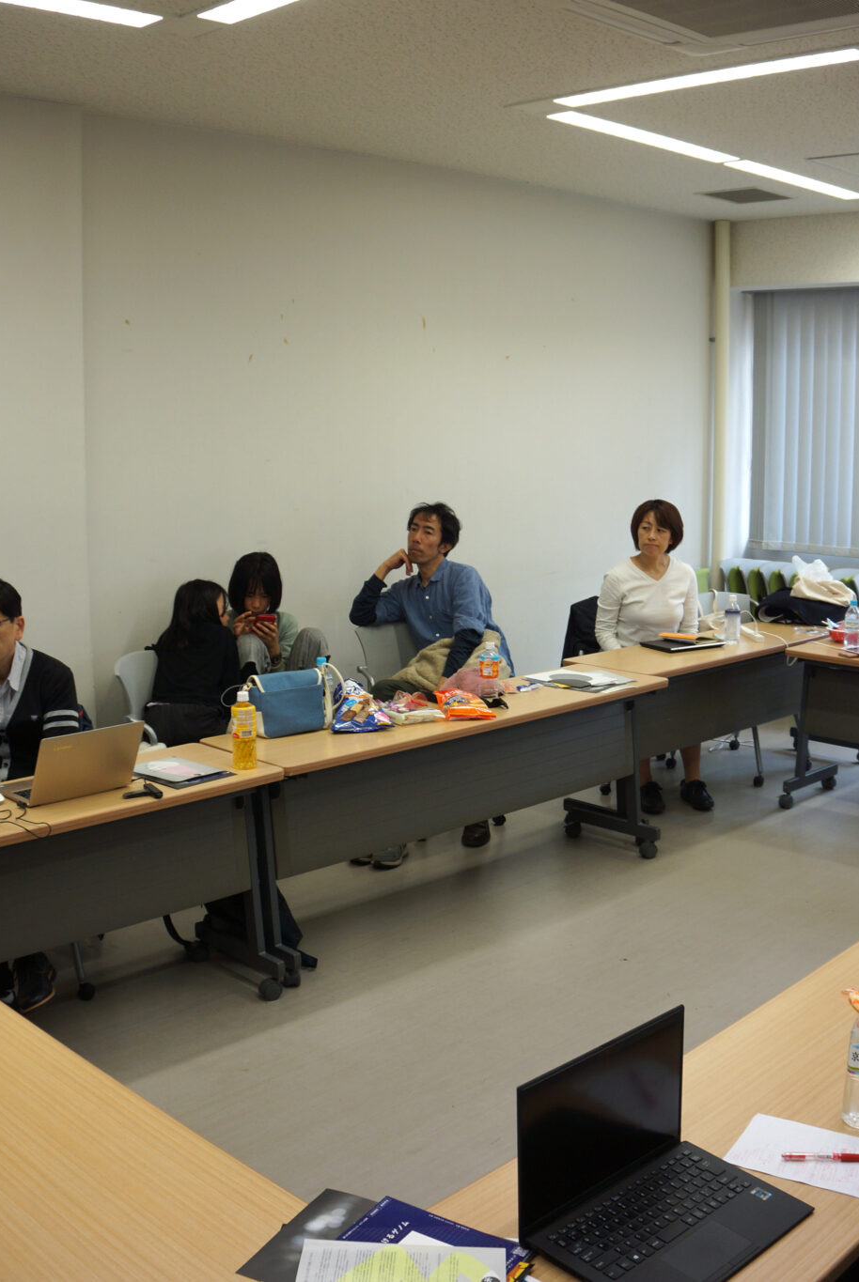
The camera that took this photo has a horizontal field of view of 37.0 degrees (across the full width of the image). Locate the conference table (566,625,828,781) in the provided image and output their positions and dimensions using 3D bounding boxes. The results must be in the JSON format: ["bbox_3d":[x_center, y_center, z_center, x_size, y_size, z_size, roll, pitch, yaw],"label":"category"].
[{"bbox_3d":[1.340,0.337,5.749,1.800,0.700,0.450,-10,15,-43],"label":"conference table"}]

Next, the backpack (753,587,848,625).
[{"bbox_3d":[1.834,-0.181,6.268,0.430,0.200,0.290,8,12,36],"label":"backpack"}]

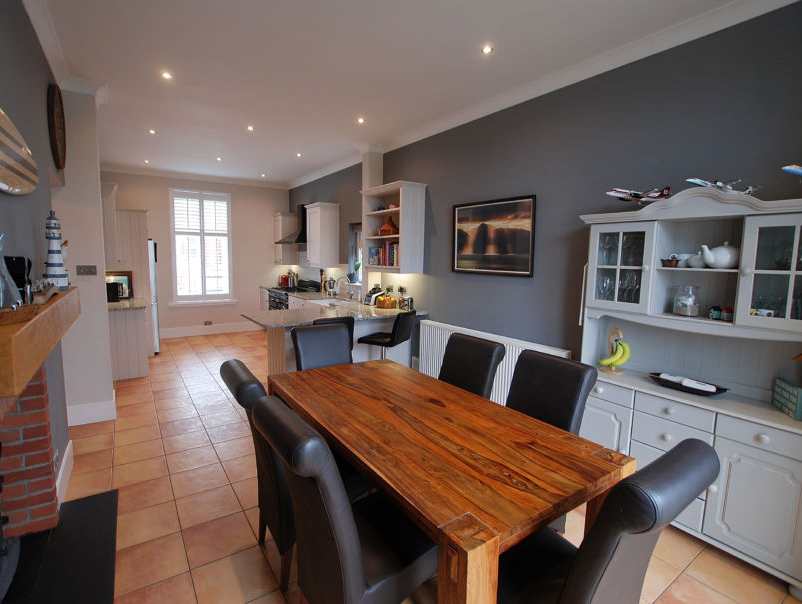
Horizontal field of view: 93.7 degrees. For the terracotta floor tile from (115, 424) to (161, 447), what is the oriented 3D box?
[{"bbox_3d":[-2.270,1.164,3.246,0.331,0.012,0.331,-4,8,-36],"label":"terracotta floor tile"}]

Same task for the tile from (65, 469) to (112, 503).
[{"bbox_3d":[-2.122,1.250,2.528,0.265,0.012,0.331,-4,8,-36],"label":"tile"}]

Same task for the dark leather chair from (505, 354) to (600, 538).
[{"bbox_3d":[0.666,0.851,2.076,0.620,1.040,0.440,-2,8,-36],"label":"dark leather chair"}]

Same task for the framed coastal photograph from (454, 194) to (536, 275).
[{"bbox_3d":[0.919,-0.663,3.899,0.030,0.748,1.072,-2,7,-36],"label":"framed coastal photograph"}]

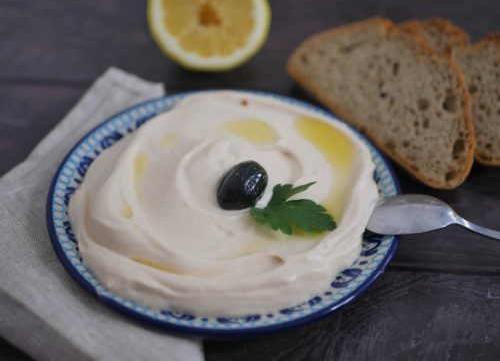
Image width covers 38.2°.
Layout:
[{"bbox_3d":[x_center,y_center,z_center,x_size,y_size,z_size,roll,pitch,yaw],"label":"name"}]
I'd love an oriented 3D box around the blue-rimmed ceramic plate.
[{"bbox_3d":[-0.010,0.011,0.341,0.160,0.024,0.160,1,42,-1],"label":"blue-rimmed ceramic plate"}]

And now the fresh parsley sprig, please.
[{"bbox_3d":[0.018,0.012,0.318,0.037,0.012,0.033,8,43,6],"label":"fresh parsley sprig"}]

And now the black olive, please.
[{"bbox_3d":[-0.003,0.003,0.323,0.019,0.019,0.028,27,48,25],"label":"black olive"}]

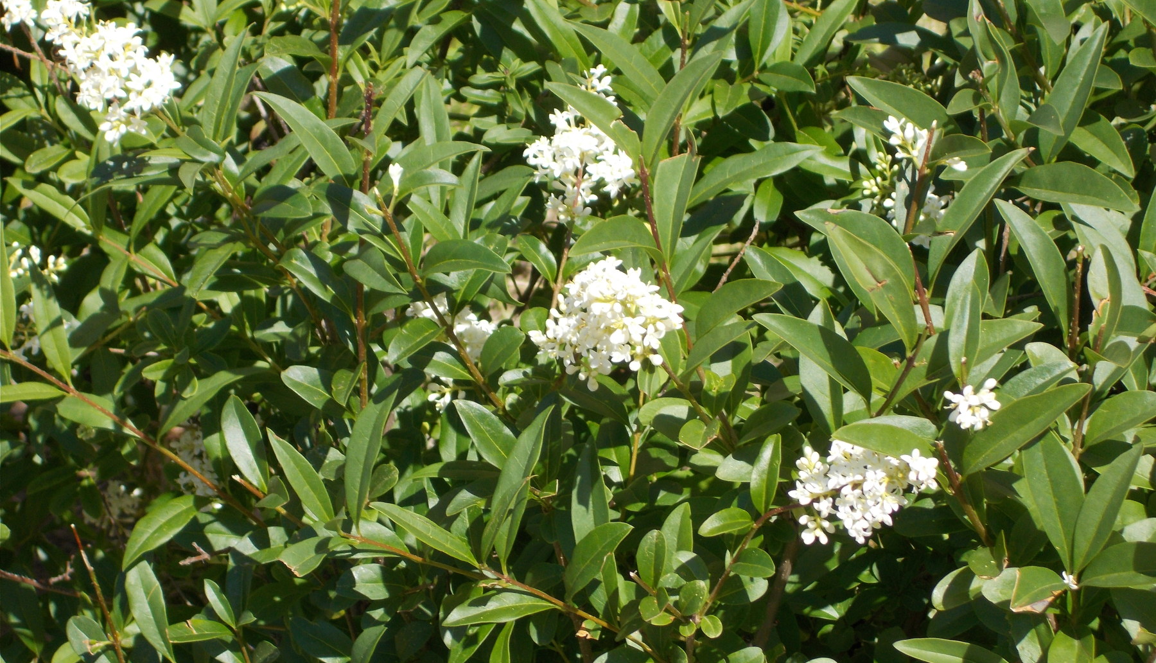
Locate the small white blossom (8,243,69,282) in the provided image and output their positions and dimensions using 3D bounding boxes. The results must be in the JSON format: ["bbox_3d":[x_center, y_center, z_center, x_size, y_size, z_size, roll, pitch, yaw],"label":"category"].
[{"bbox_3d":[-0.196,-0.025,1.570,0.024,0.017,0.020,0,20,0],"label":"small white blossom"}]

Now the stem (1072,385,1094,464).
[{"bbox_3d":[0.192,0.036,1.650,0.002,0.029,0.002,12,12,0],"label":"stem"}]

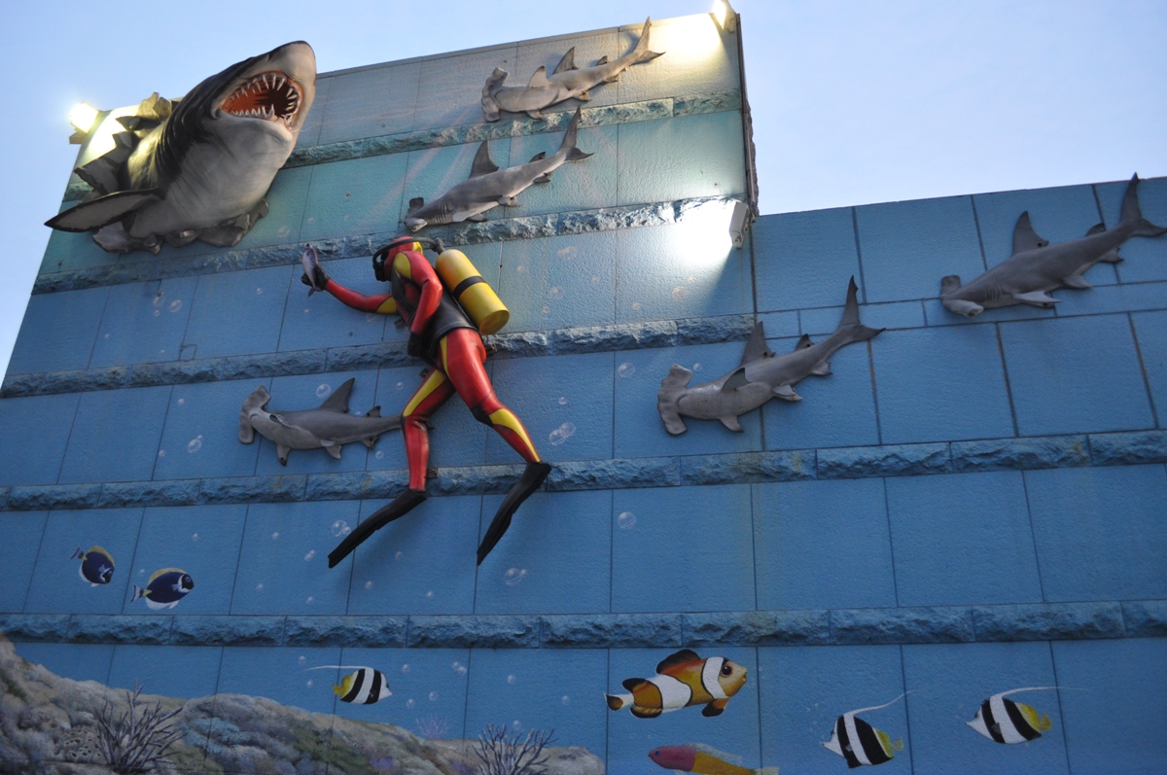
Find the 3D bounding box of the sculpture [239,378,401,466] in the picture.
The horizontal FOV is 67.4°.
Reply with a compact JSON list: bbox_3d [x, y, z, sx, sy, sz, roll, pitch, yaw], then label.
[{"bbox_3d":[-1.343,0.180,4.765,1.133,0.489,0.260,-4,-25,11],"label":"sculpture"}]

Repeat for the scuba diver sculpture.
[{"bbox_3d":[-0.892,-0.018,4.530,1.460,1.889,0.560,-4,-25,11],"label":"scuba diver sculpture"}]

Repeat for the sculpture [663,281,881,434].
[{"bbox_3d":[0.934,-0.134,4.401,1.164,0.683,0.260,-14,-26,6],"label":"sculpture"}]

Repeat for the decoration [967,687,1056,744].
[{"bbox_3d":[1.780,1.370,3.647,0.347,0.213,0.040,-4,-25,11],"label":"decoration"}]

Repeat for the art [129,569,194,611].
[{"bbox_3d":[-2.261,1.082,4.680,0.394,0.228,0.040,-4,-25,11],"label":"art"}]

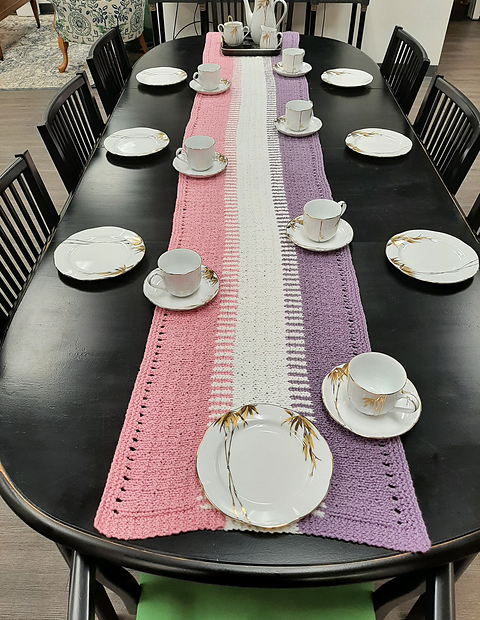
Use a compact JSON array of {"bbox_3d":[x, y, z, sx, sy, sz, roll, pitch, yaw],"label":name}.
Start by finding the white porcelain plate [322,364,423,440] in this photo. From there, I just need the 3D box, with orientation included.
[{"bbox_3d":[0.208,0.143,0.767,0.151,0.020,0.151,0,44,0],"label":"white porcelain plate"}]

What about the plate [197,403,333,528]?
[{"bbox_3d":[0.035,0.219,0.689,0.193,0.019,0.193,0,44,0],"label":"plate"}]

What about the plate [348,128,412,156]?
[{"bbox_3d":[0.409,-0.487,1.423,0.193,0.019,0.193,0,44,0],"label":"plate"}]

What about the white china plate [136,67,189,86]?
[{"bbox_3d":[-0.295,-0.878,1.830,0.193,0.019,0.193,0,44,0],"label":"white china plate"}]

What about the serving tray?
[{"bbox_3d":[0.050,-1.149,2.093,0.256,0.032,0.200,0,44,0],"label":"serving tray"}]

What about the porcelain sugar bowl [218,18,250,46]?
[{"bbox_3d":[-0.026,-1.218,2.096,0.137,0.110,0.085,8,45,9],"label":"porcelain sugar bowl"}]

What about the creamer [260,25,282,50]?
[{"bbox_3d":[0.137,-1.174,2.065,0.100,0.090,0.070,12,46,13],"label":"creamer"}]

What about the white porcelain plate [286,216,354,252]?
[{"bbox_3d":[0.181,-0.170,1.090,0.151,0.020,0.151,0,44,0],"label":"white porcelain plate"}]

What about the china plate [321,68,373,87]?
[{"bbox_3d":[0.404,-0.866,1.814,0.193,0.019,0.193,0,44,0],"label":"china plate"}]

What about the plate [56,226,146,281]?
[{"bbox_3d":[-0.301,-0.119,1.046,0.193,0.019,0.193,0,44,0],"label":"plate"}]

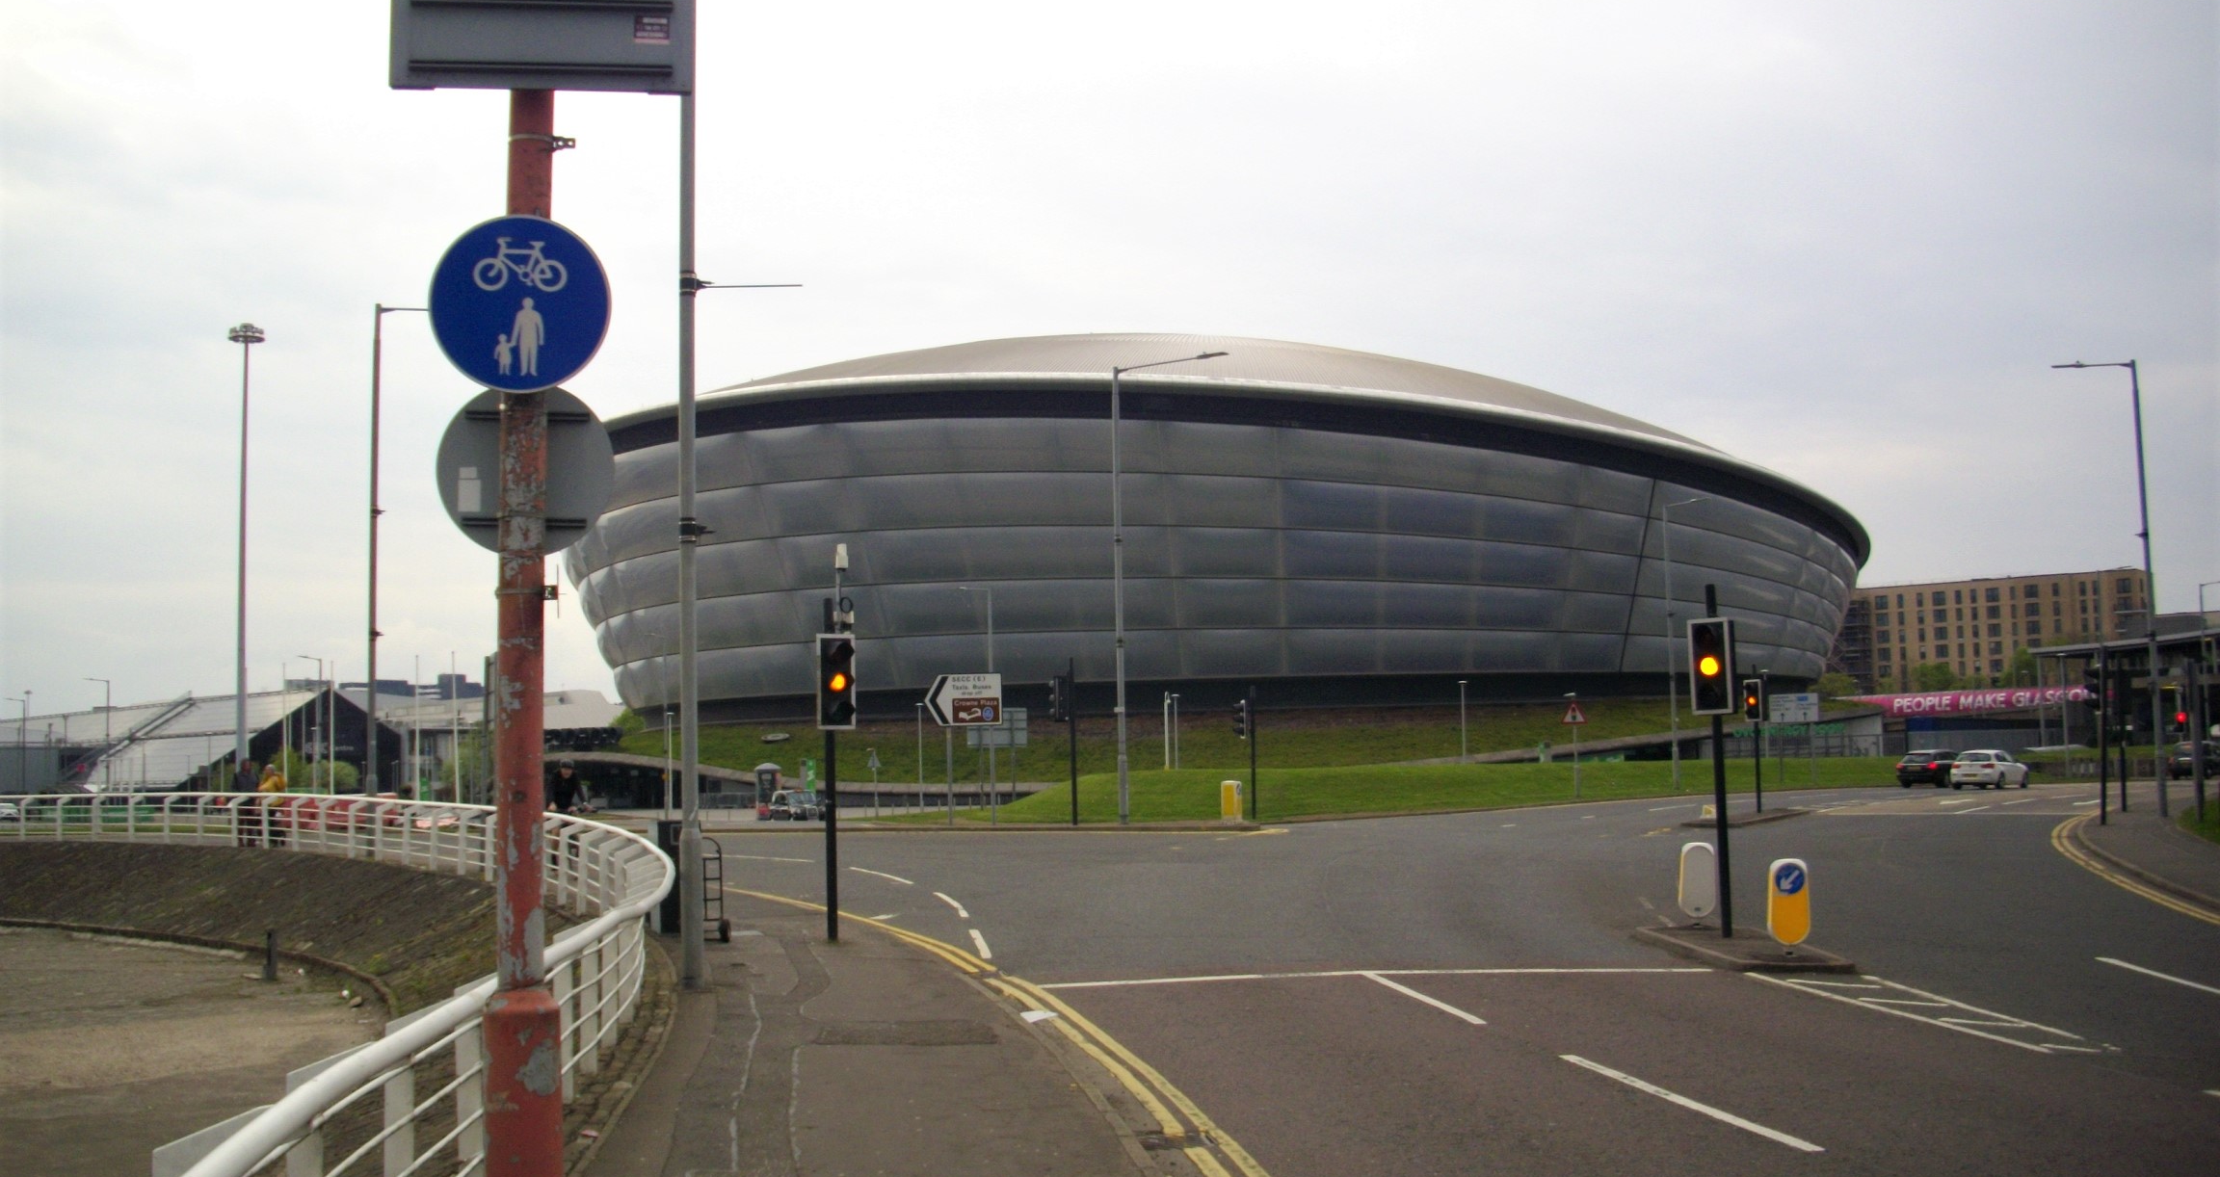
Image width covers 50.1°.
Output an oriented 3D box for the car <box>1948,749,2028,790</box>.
[{"bbox_3d":[32.334,6.619,87.000,1.780,1.430,4.320,-4,-6,37],"label":"car"}]

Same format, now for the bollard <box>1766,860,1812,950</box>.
[{"bbox_3d":[6.157,2.865,21.500,0.370,0.860,0.140,-1,-5,-3],"label":"bollard"}]

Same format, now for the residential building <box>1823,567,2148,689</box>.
[{"bbox_3d":[145.774,11.777,393.000,50.000,27.000,15.000,-4,-6,36],"label":"residential building"}]

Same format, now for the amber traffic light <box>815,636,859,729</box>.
[{"bbox_3d":[-2.845,0.977,24.750,0.430,0.980,0.320,1,-5,-25],"label":"amber traffic light"}]

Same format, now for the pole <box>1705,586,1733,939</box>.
[{"bbox_3d":[6.032,1.726,23.500,0.120,3.480,0.120,-2,-5,12],"label":"pole"}]

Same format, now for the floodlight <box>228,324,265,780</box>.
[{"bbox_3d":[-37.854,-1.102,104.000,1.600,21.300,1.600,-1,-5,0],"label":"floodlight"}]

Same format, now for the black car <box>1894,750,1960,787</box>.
[{"bbox_3d":[31.518,6.899,90.500,1.800,1.450,4.400,-4,-6,37],"label":"black car"}]

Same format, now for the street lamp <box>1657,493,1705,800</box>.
[{"bbox_3d":[19.146,1.801,79.500,1.700,9.800,0.350,-5,-6,43],"label":"street lamp"}]

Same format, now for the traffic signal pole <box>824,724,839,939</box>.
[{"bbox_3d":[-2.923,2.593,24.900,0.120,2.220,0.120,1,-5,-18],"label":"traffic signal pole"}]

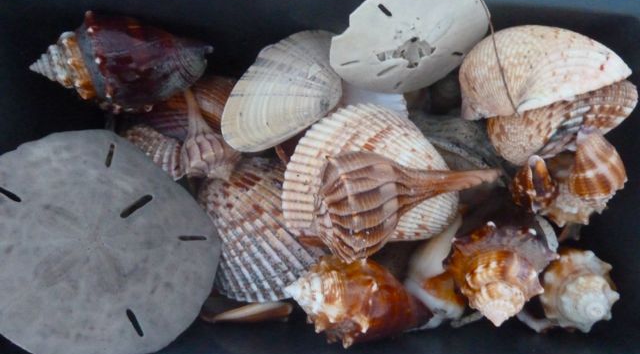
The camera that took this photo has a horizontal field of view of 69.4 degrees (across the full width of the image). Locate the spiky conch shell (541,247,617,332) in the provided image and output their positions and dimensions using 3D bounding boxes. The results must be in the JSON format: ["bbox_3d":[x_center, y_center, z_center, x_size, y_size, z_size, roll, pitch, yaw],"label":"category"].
[{"bbox_3d":[0.137,0.059,0.245,0.037,0.055,0.038,-6,94,15],"label":"spiky conch shell"}]

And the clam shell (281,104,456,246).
[{"bbox_3d":[0.026,-0.002,0.242,0.087,0.034,0.066,8,84,4],"label":"clam shell"}]

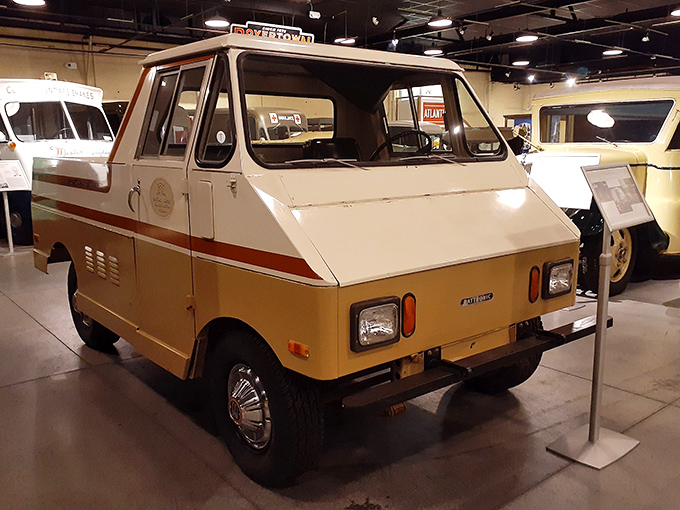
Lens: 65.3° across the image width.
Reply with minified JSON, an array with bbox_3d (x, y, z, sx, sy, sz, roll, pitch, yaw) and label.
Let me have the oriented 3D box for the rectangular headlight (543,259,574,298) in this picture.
[{"bbox_3d":[1.145,0.131,2.780,0.230,0.178,0.050,-8,14,-36],"label":"rectangular headlight"}]

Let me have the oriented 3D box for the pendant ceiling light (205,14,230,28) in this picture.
[{"bbox_3d":[-2.147,-4.144,9.323,0.410,0.180,0.410,0,11,0],"label":"pendant ceiling light"}]

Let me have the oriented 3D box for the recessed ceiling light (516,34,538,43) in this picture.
[{"bbox_3d":[3.864,-4.479,10.926,0.410,0.120,0.410,0,11,0],"label":"recessed ceiling light"}]

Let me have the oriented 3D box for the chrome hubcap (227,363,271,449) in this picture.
[{"bbox_3d":[-0.413,0.684,2.395,0.075,0.380,0.380,-9,14,-39],"label":"chrome hubcap"}]

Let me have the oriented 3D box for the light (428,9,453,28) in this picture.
[{"bbox_3d":[1.792,-4.236,9.438,0.410,0.250,0.410,0,11,0],"label":"light"}]

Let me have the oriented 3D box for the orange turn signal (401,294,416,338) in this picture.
[{"bbox_3d":[0.287,0.249,2.204,0.066,0.178,0.030,-8,14,-36],"label":"orange turn signal"}]

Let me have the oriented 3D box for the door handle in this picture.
[{"bbox_3d":[-1.123,-0.325,2.897,0.070,0.185,0.050,-9,14,-39],"label":"door handle"}]

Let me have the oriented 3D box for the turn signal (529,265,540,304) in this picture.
[{"bbox_3d":[0.979,0.148,2.667,0.066,0.178,0.030,-8,14,-36],"label":"turn signal"}]

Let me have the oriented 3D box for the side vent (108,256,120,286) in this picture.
[{"bbox_3d":[-1.436,0.105,3.378,0.020,0.175,0.100,-9,14,-39],"label":"side vent"}]

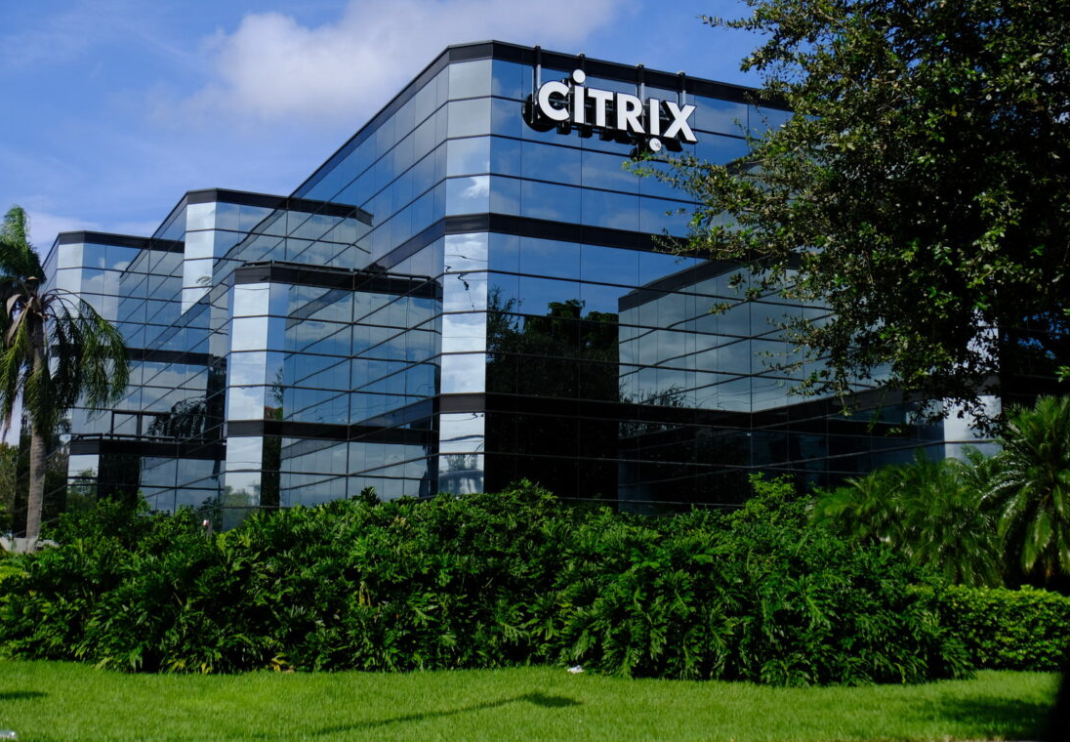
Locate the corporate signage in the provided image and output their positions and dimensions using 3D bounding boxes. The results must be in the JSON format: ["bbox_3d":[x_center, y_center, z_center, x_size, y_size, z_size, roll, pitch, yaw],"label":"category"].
[{"bbox_3d":[1.931,-6.027,31.884,4.161,1.675,0.320,5,-9,-23],"label":"corporate signage"}]

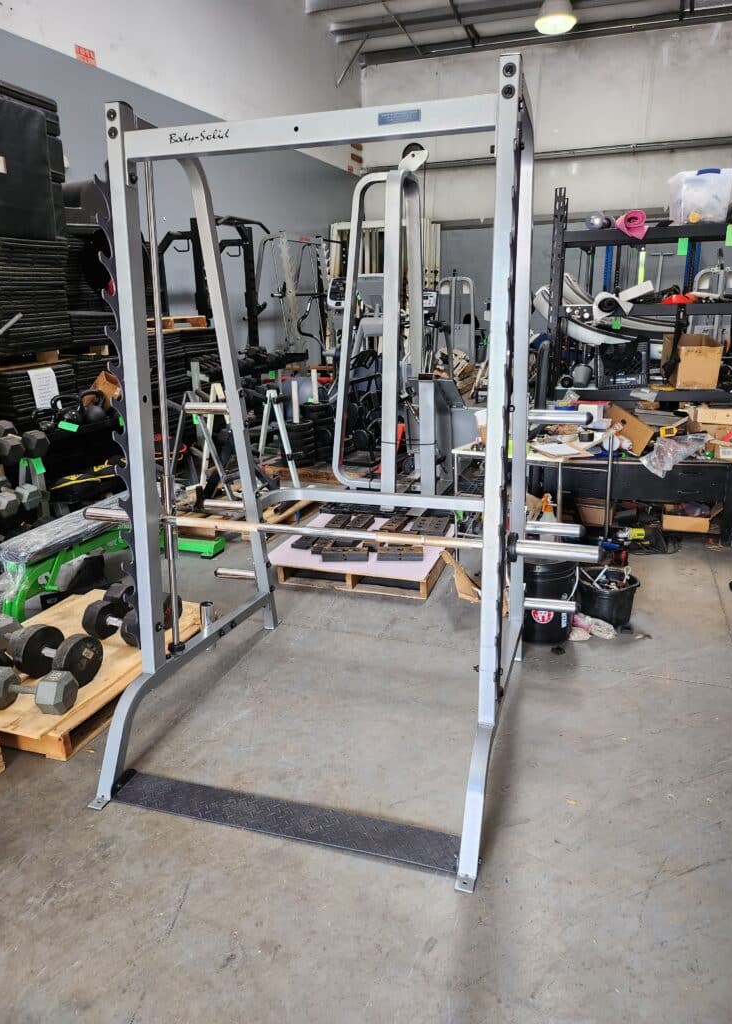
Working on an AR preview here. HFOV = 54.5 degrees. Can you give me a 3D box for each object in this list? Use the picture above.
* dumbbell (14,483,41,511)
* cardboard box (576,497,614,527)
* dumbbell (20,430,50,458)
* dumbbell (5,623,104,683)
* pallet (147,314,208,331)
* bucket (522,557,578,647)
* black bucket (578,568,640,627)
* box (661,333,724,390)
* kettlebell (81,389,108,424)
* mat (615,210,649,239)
[{"bbox_3d":[-1.979,-0.112,3.980,0.300,0.130,0.140,19,16,13],"label":"dumbbell"},{"bbox_3d":[1.868,0.004,5.780,0.260,0.200,0.220,-2,12,-10],"label":"cardboard box"},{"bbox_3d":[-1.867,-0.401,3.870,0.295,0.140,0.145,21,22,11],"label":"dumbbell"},{"bbox_3d":[-1.229,0.572,2.830,0.291,0.208,0.208,5,18,21],"label":"dumbbell"},{"bbox_3d":[-2.062,-1.500,5.824,1.050,0.120,1.070,5,12,20],"label":"pallet"},{"bbox_3d":[0.911,0.434,3.591,0.310,0.385,0.310,3,12,15],"label":"bucket"},{"bbox_3d":[1.186,0.423,3.482,0.283,0.208,0.283,4,18,17],"label":"black bucket"},{"bbox_3d":[2.705,-1.246,5.900,0.360,0.430,0.310,-1,12,-8],"label":"box"},{"bbox_3d":[-1.835,-0.713,4.800,0.180,0.260,0.165,-4,12,-20],"label":"kettlebell"},{"bbox_3d":[1.635,-1.781,4.420,0.155,0.160,0.600,3,17,14],"label":"mat"}]

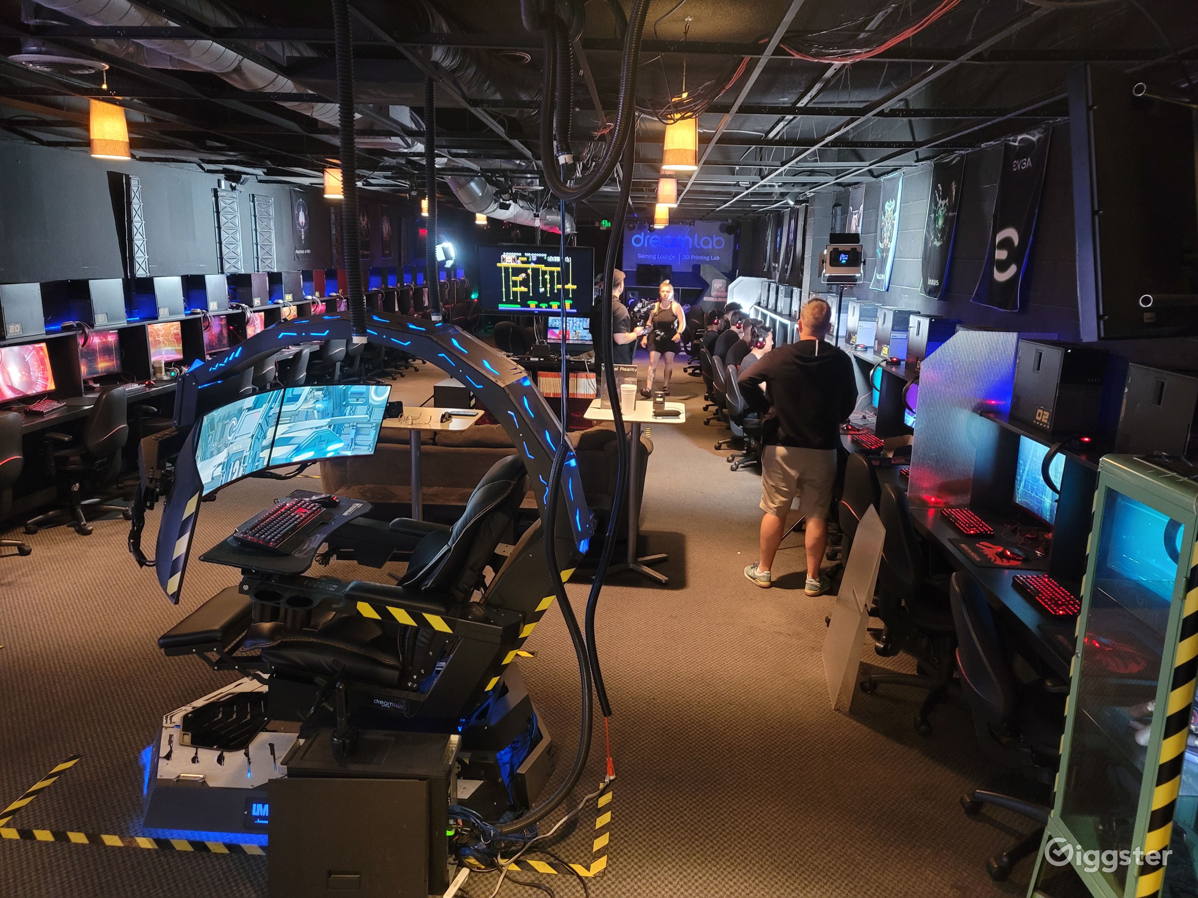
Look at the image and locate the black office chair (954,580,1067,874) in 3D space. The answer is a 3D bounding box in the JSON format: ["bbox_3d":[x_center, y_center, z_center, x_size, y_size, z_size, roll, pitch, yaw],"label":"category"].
[{"bbox_3d":[1.491,0.878,2.849,0.680,1.000,0.630,2,13,3],"label":"black office chair"}]

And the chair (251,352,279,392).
[{"bbox_3d":[-3.636,-0.618,8.769,0.640,1.000,0.620,2,13,3],"label":"chair"}]

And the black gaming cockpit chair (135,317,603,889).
[{"bbox_3d":[-0.922,0.394,3.316,1.800,1.770,1.720,2,13,3],"label":"black gaming cockpit chair"}]

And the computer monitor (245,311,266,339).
[{"bbox_3d":[-3.892,-1.385,9.738,0.050,0.345,0.550,2,13,3],"label":"computer monitor"}]

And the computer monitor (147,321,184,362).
[{"bbox_3d":[-3.991,-0.978,7.947,0.050,0.345,0.550,2,13,3],"label":"computer monitor"}]

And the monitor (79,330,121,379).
[{"bbox_3d":[-4.044,-0.764,6.981,0.050,0.345,0.550,2,13,3],"label":"monitor"}]

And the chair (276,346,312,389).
[{"bbox_3d":[-3.416,-0.547,9.033,0.680,1.020,0.640,3,13,8],"label":"chair"}]

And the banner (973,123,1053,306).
[{"bbox_3d":[2.182,-1.195,4.667,0.100,0.900,0.570,2,13,3],"label":"banner"}]

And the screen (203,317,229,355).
[{"bbox_3d":[-3.942,-1.182,8.842,0.050,0.345,0.550,2,13,3],"label":"screen"}]

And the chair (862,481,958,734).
[{"bbox_3d":[1.532,0.659,3.762,0.680,1.020,0.630,2,13,0],"label":"chair"}]

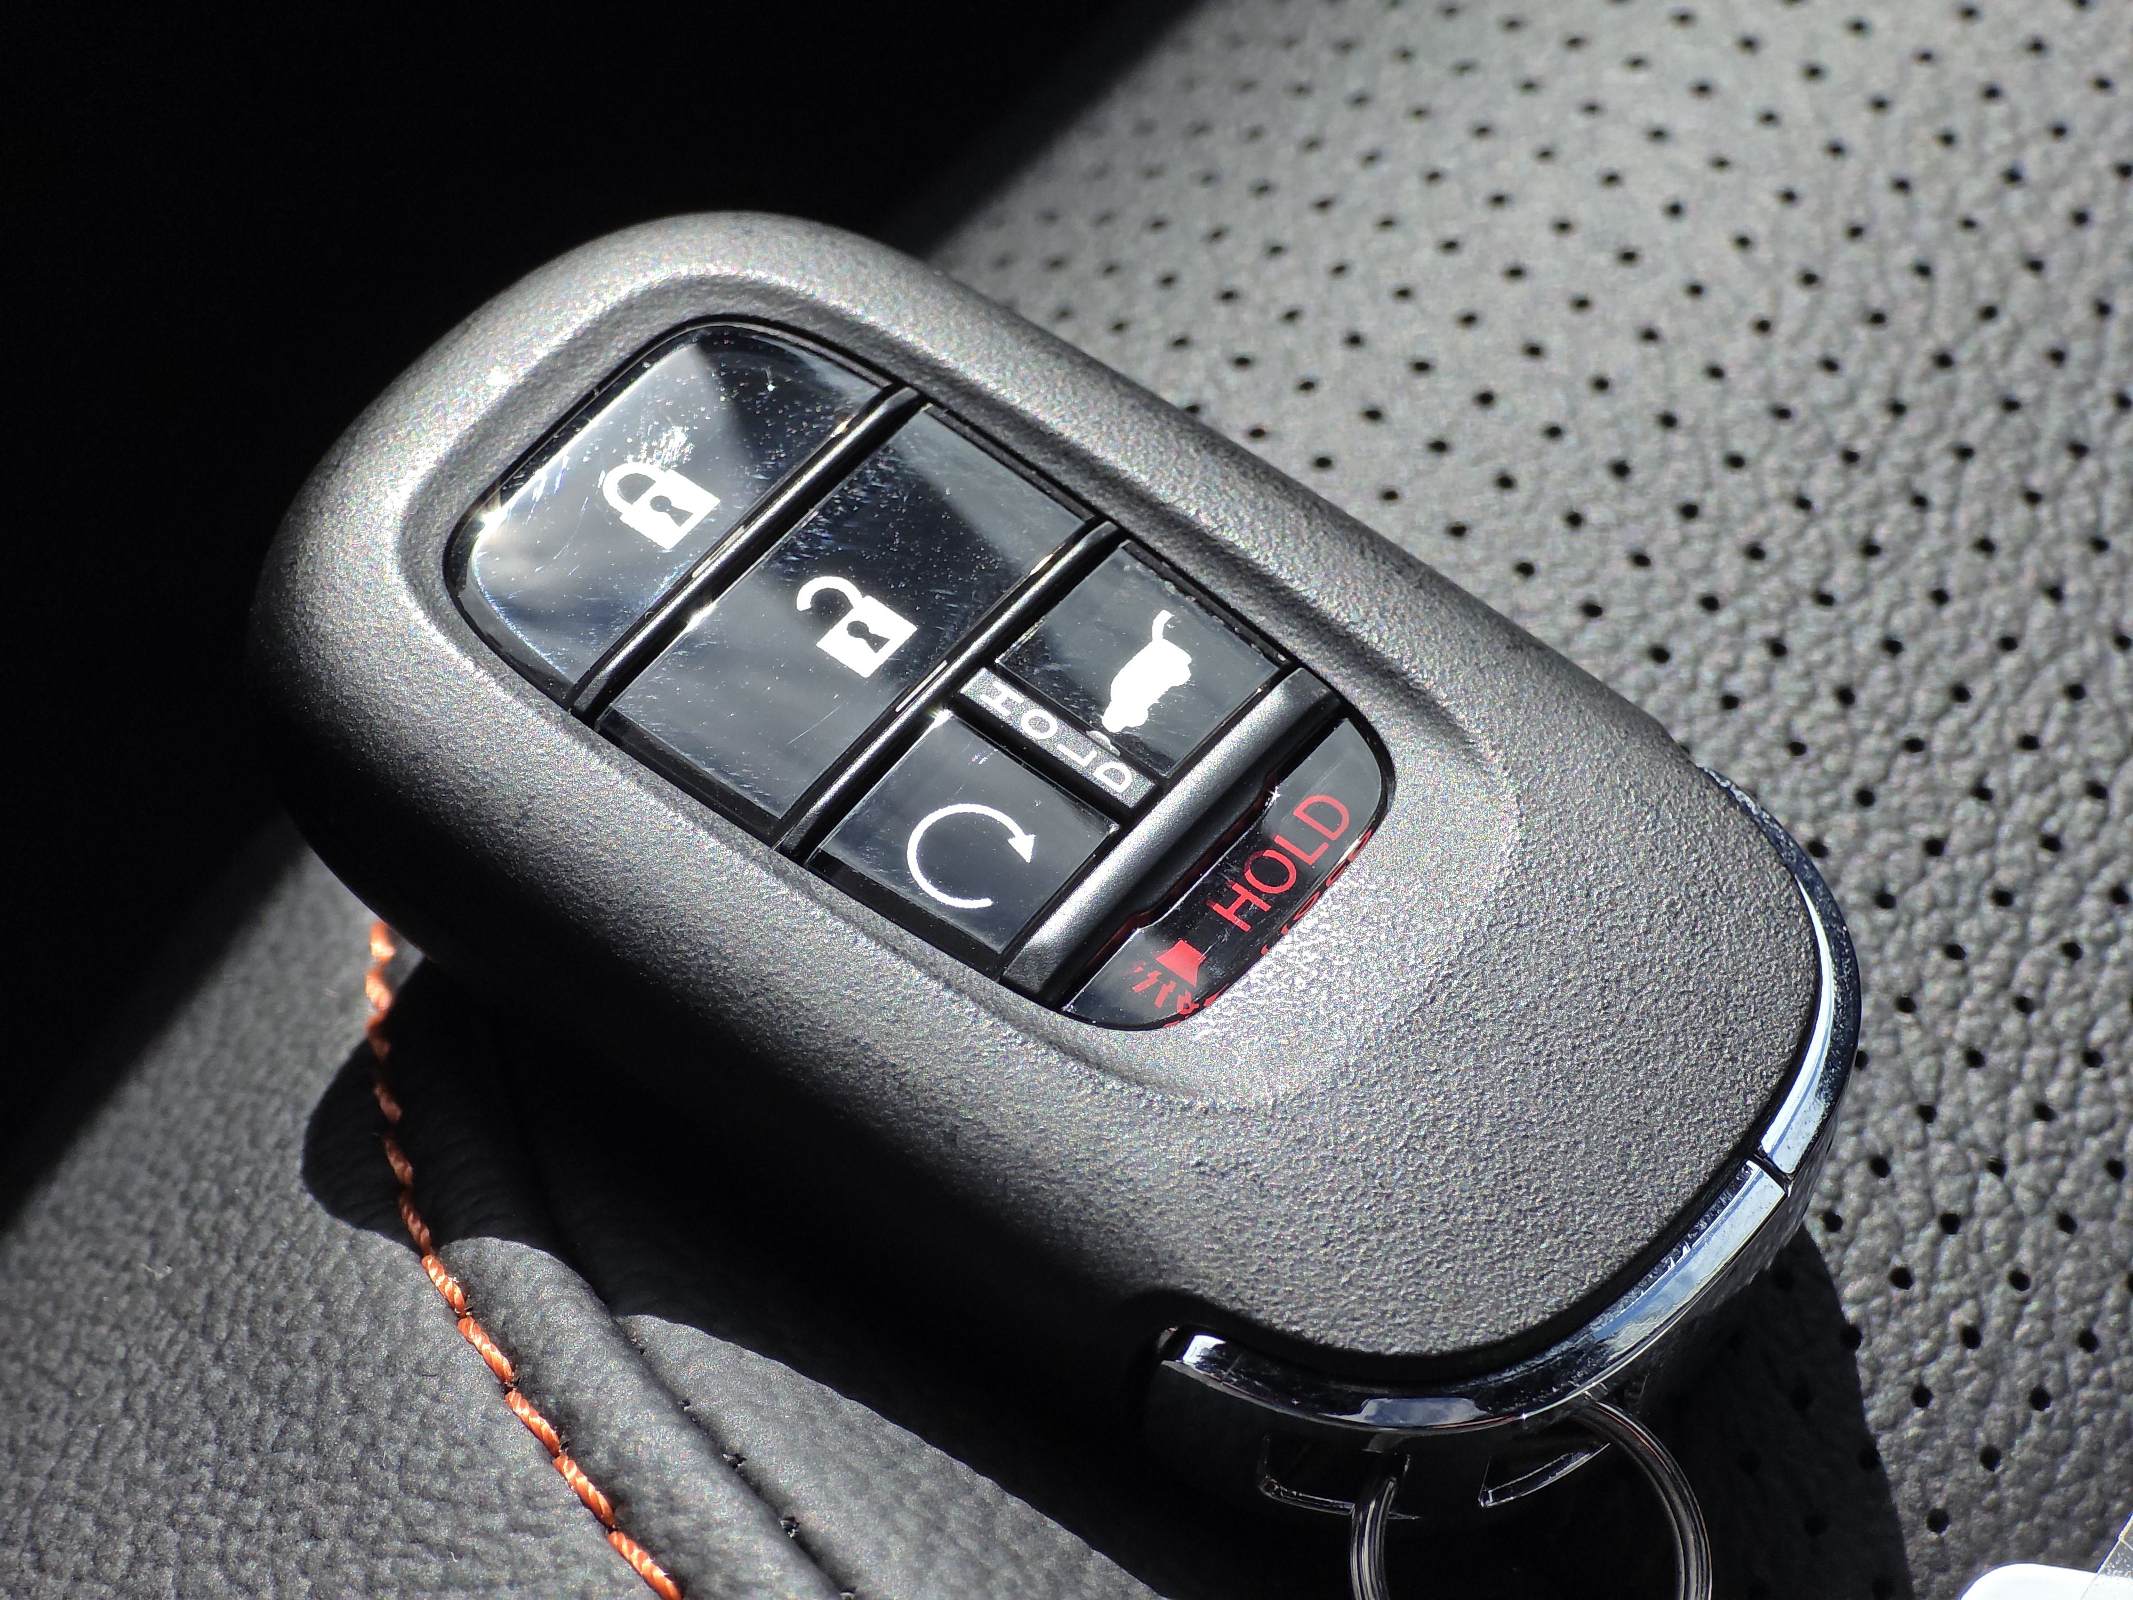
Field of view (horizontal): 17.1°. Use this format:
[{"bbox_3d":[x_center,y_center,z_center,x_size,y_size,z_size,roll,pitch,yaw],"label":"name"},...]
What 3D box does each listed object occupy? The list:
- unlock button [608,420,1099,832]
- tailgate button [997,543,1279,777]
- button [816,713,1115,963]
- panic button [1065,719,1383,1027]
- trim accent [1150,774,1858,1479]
[{"bbox_3d":[-0.010,-0.007,0.313,0.010,0.002,0.022,34,61,17],"label":"unlock button"},{"bbox_3d":[0.003,-0.006,0.313,0.010,0.002,0.009,34,61,17],"label":"tailgate button"},{"bbox_3d":[-0.004,0.002,0.307,0.009,0.002,0.009,34,61,17],"label":"button"},{"bbox_3d":[0.008,0.005,0.306,0.005,0.002,0.020,34,61,17],"label":"panic button"},{"bbox_3d":[0.022,0.016,0.304,0.016,0.006,0.039,34,61,17],"label":"trim accent"}]

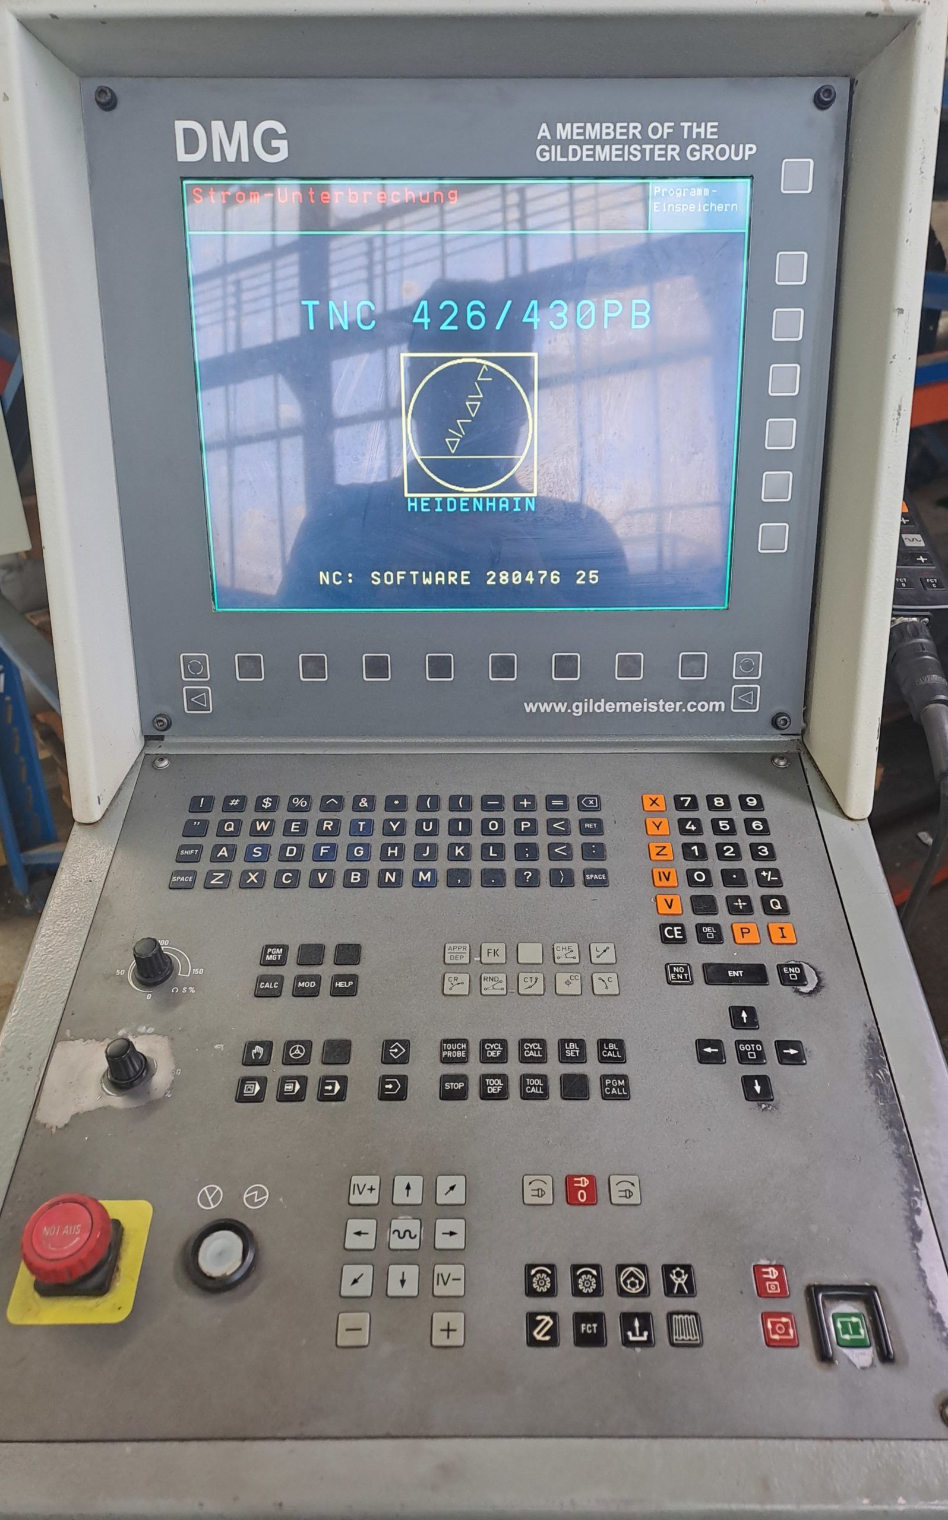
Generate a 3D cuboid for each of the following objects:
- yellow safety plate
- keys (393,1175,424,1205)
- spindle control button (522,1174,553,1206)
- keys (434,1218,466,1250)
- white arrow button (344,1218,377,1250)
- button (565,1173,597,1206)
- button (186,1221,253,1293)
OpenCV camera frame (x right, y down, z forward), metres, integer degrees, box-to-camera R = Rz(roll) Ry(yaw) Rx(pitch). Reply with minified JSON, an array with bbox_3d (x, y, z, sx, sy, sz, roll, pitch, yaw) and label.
[{"bbox_3d":[-0.165,0.210,0.462,0.052,0.002,0.051,0,45,1],"label":"yellow safety plate"},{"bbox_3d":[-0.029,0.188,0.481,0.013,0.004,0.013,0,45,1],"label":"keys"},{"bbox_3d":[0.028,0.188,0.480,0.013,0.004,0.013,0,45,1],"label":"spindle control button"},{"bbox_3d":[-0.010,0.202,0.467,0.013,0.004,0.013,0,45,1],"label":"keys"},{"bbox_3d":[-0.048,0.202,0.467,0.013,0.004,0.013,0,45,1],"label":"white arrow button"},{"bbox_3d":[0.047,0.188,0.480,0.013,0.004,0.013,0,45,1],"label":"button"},{"bbox_3d":[-0.106,0.208,0.461,0.030,0.008,0.030,0,44,1],"label":"button"}]

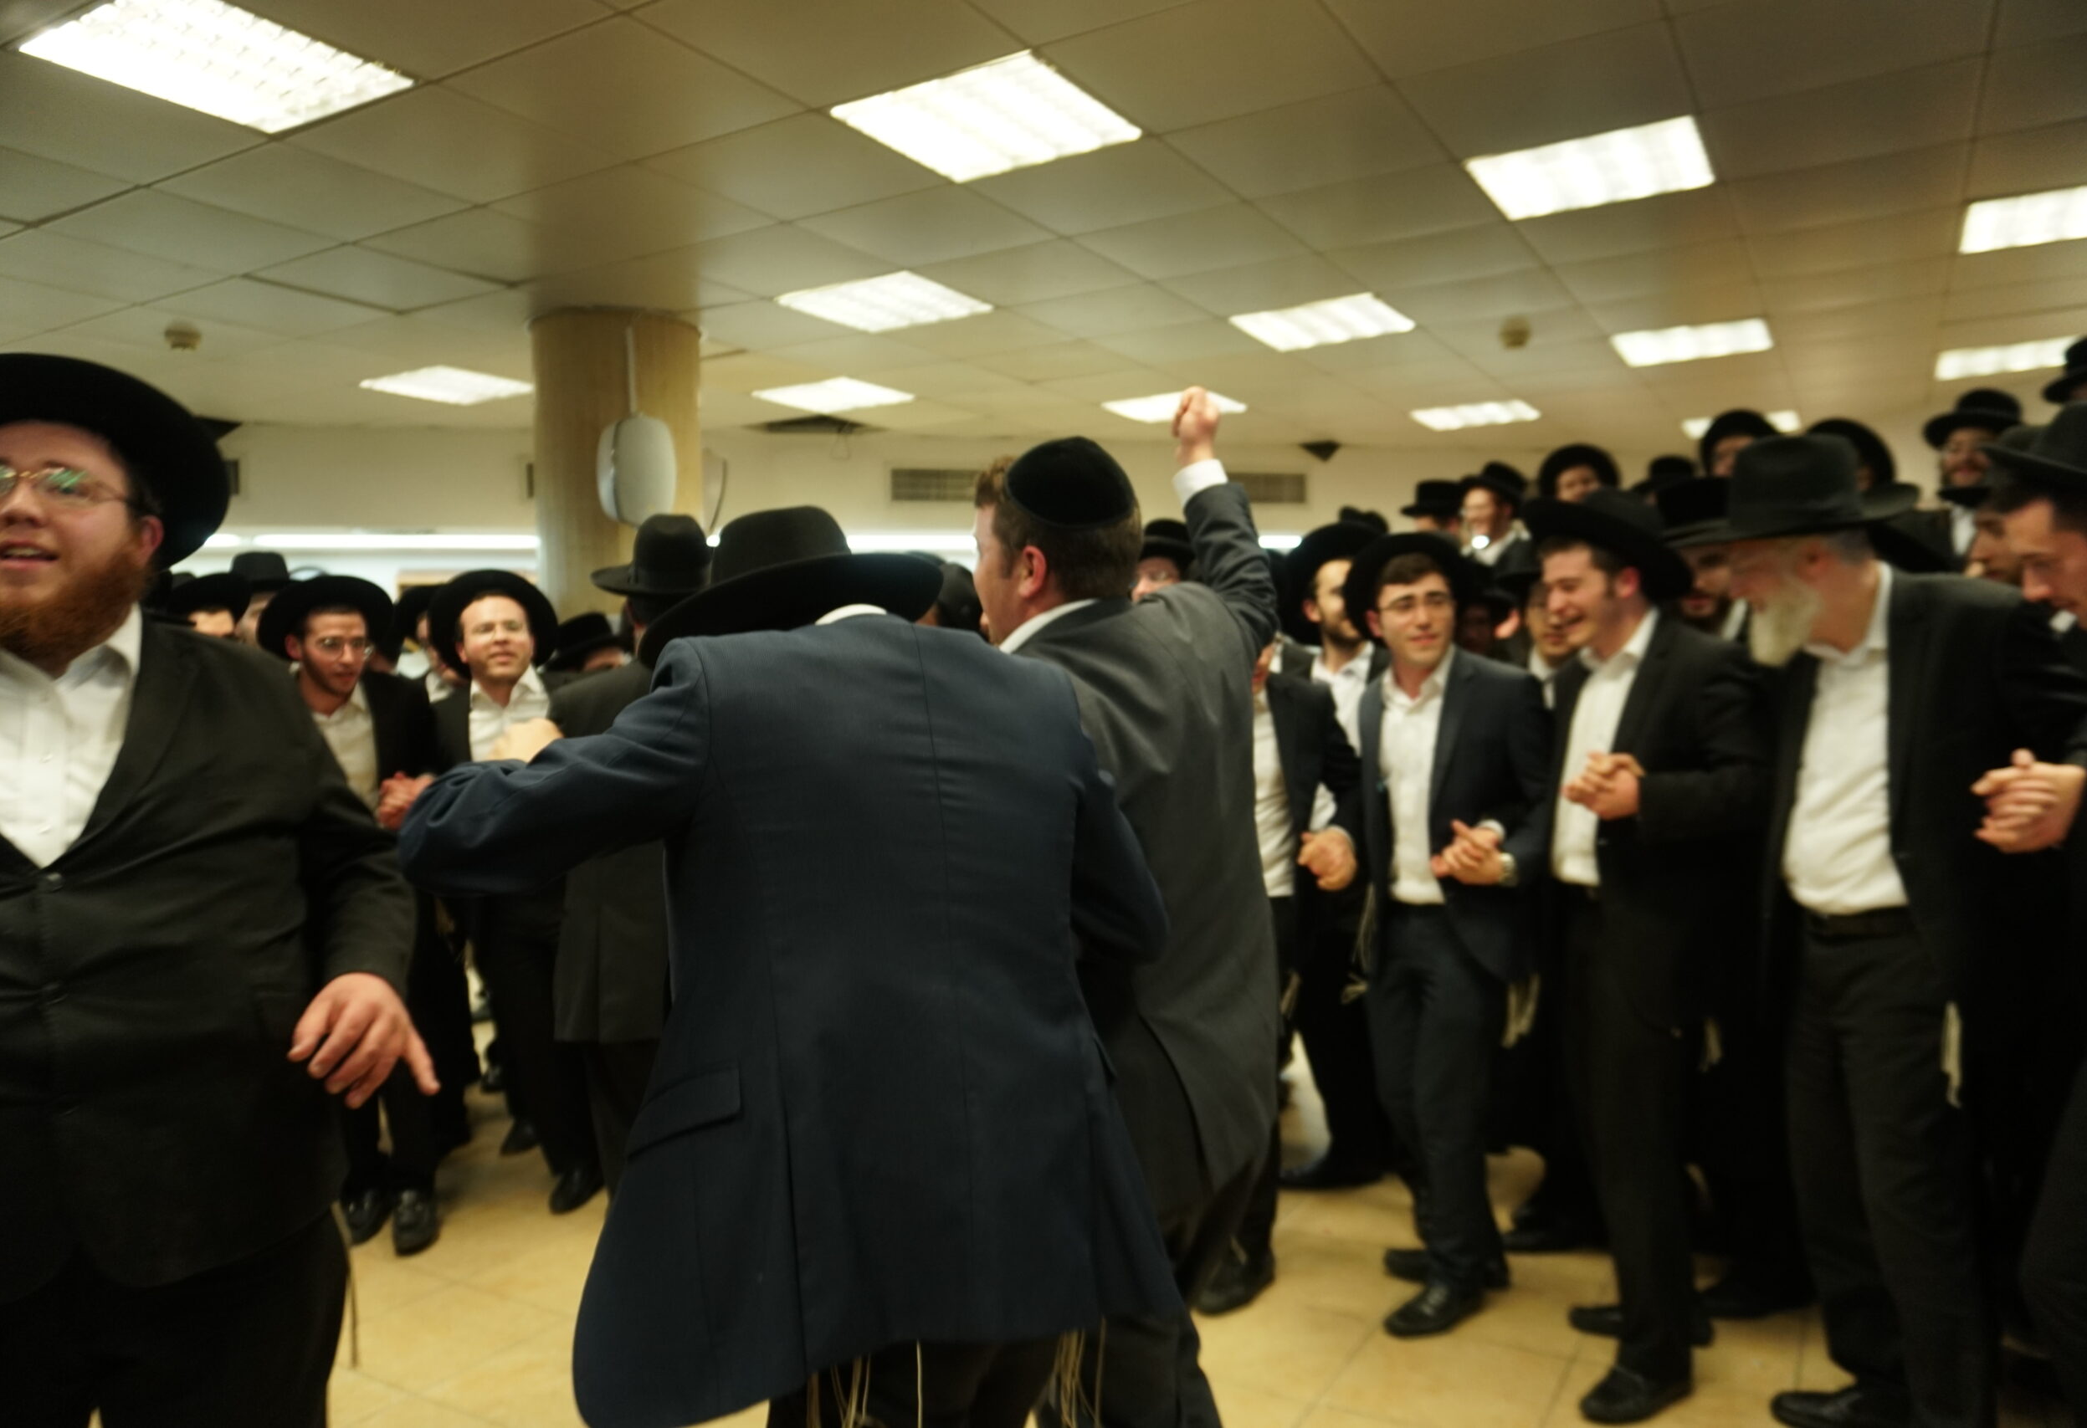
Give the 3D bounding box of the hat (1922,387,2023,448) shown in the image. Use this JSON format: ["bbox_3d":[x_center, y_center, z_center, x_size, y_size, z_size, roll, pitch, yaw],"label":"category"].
[{"bbox_3d":[2.829,-0.906,4.300,0.310,0.130,0.350,6,-1,35],"label":"hat"}]

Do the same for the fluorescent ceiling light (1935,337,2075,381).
[{"bbox_3d":[4.390,-1.629,6.440,0.600,0.060,0.600,0,2,31],"label":"fluorescent ceiling light"}]

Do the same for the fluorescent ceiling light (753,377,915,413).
[{"bbox_3d":[-0.995,-1.530,6.820,0.600,0.060,0.600,0,2,31],"label":"fluorescent ceiling light"}]

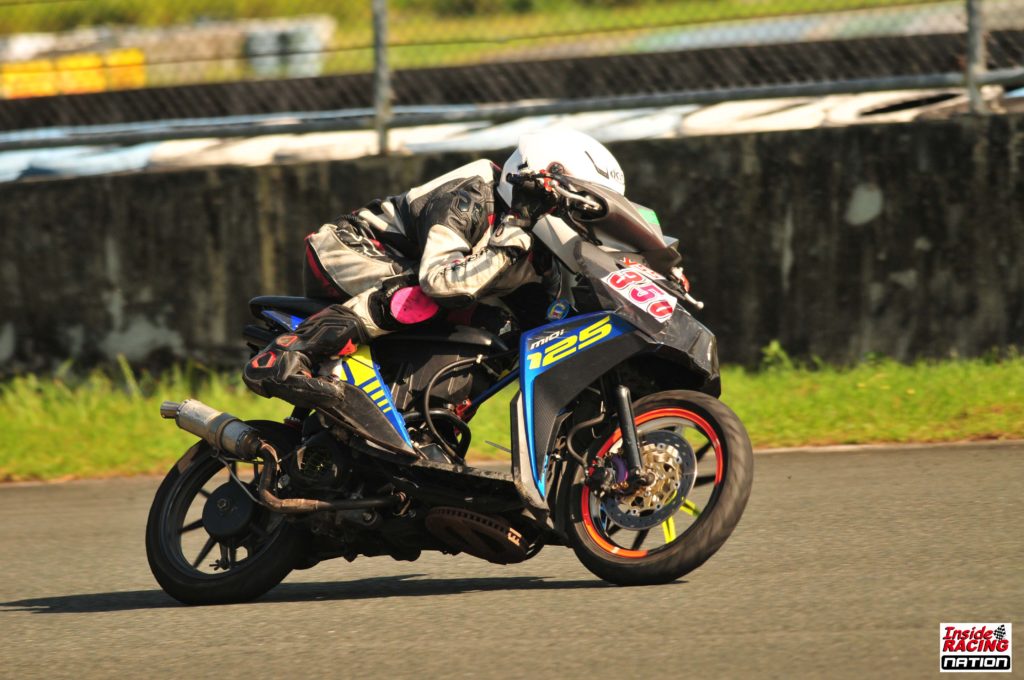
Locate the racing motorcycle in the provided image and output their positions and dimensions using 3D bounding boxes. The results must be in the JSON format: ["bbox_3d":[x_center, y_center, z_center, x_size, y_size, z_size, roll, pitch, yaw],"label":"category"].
[{"bbox_3d":[-0.107,0.158,22.471,1.780,1.020,0.670,-4,-29,36],"label":"racing motorcycle"}]

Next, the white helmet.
[{"bbox_3d":[0.118,-0.376,22.669,0.330,0.260,0.255,20,-4,22],"label":"white helmet"}]

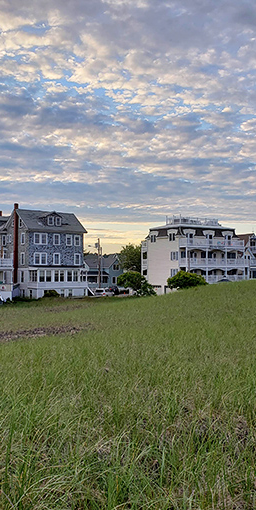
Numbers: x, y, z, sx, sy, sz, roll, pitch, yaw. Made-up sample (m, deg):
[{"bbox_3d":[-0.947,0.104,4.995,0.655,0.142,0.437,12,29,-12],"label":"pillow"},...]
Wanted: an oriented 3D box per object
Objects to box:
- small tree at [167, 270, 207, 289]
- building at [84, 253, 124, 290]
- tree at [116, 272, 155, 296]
[{"bbox_3d":[7.800,3.786,67.917,5.200,3.500,4.800,0,-2,0],"label":"small tree"},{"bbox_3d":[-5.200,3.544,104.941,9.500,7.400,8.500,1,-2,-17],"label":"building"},{"bbox_3d":[1.150,4.325,75.905,5.600,4.000,5.200,0,-2,0],"label":"tree"}]

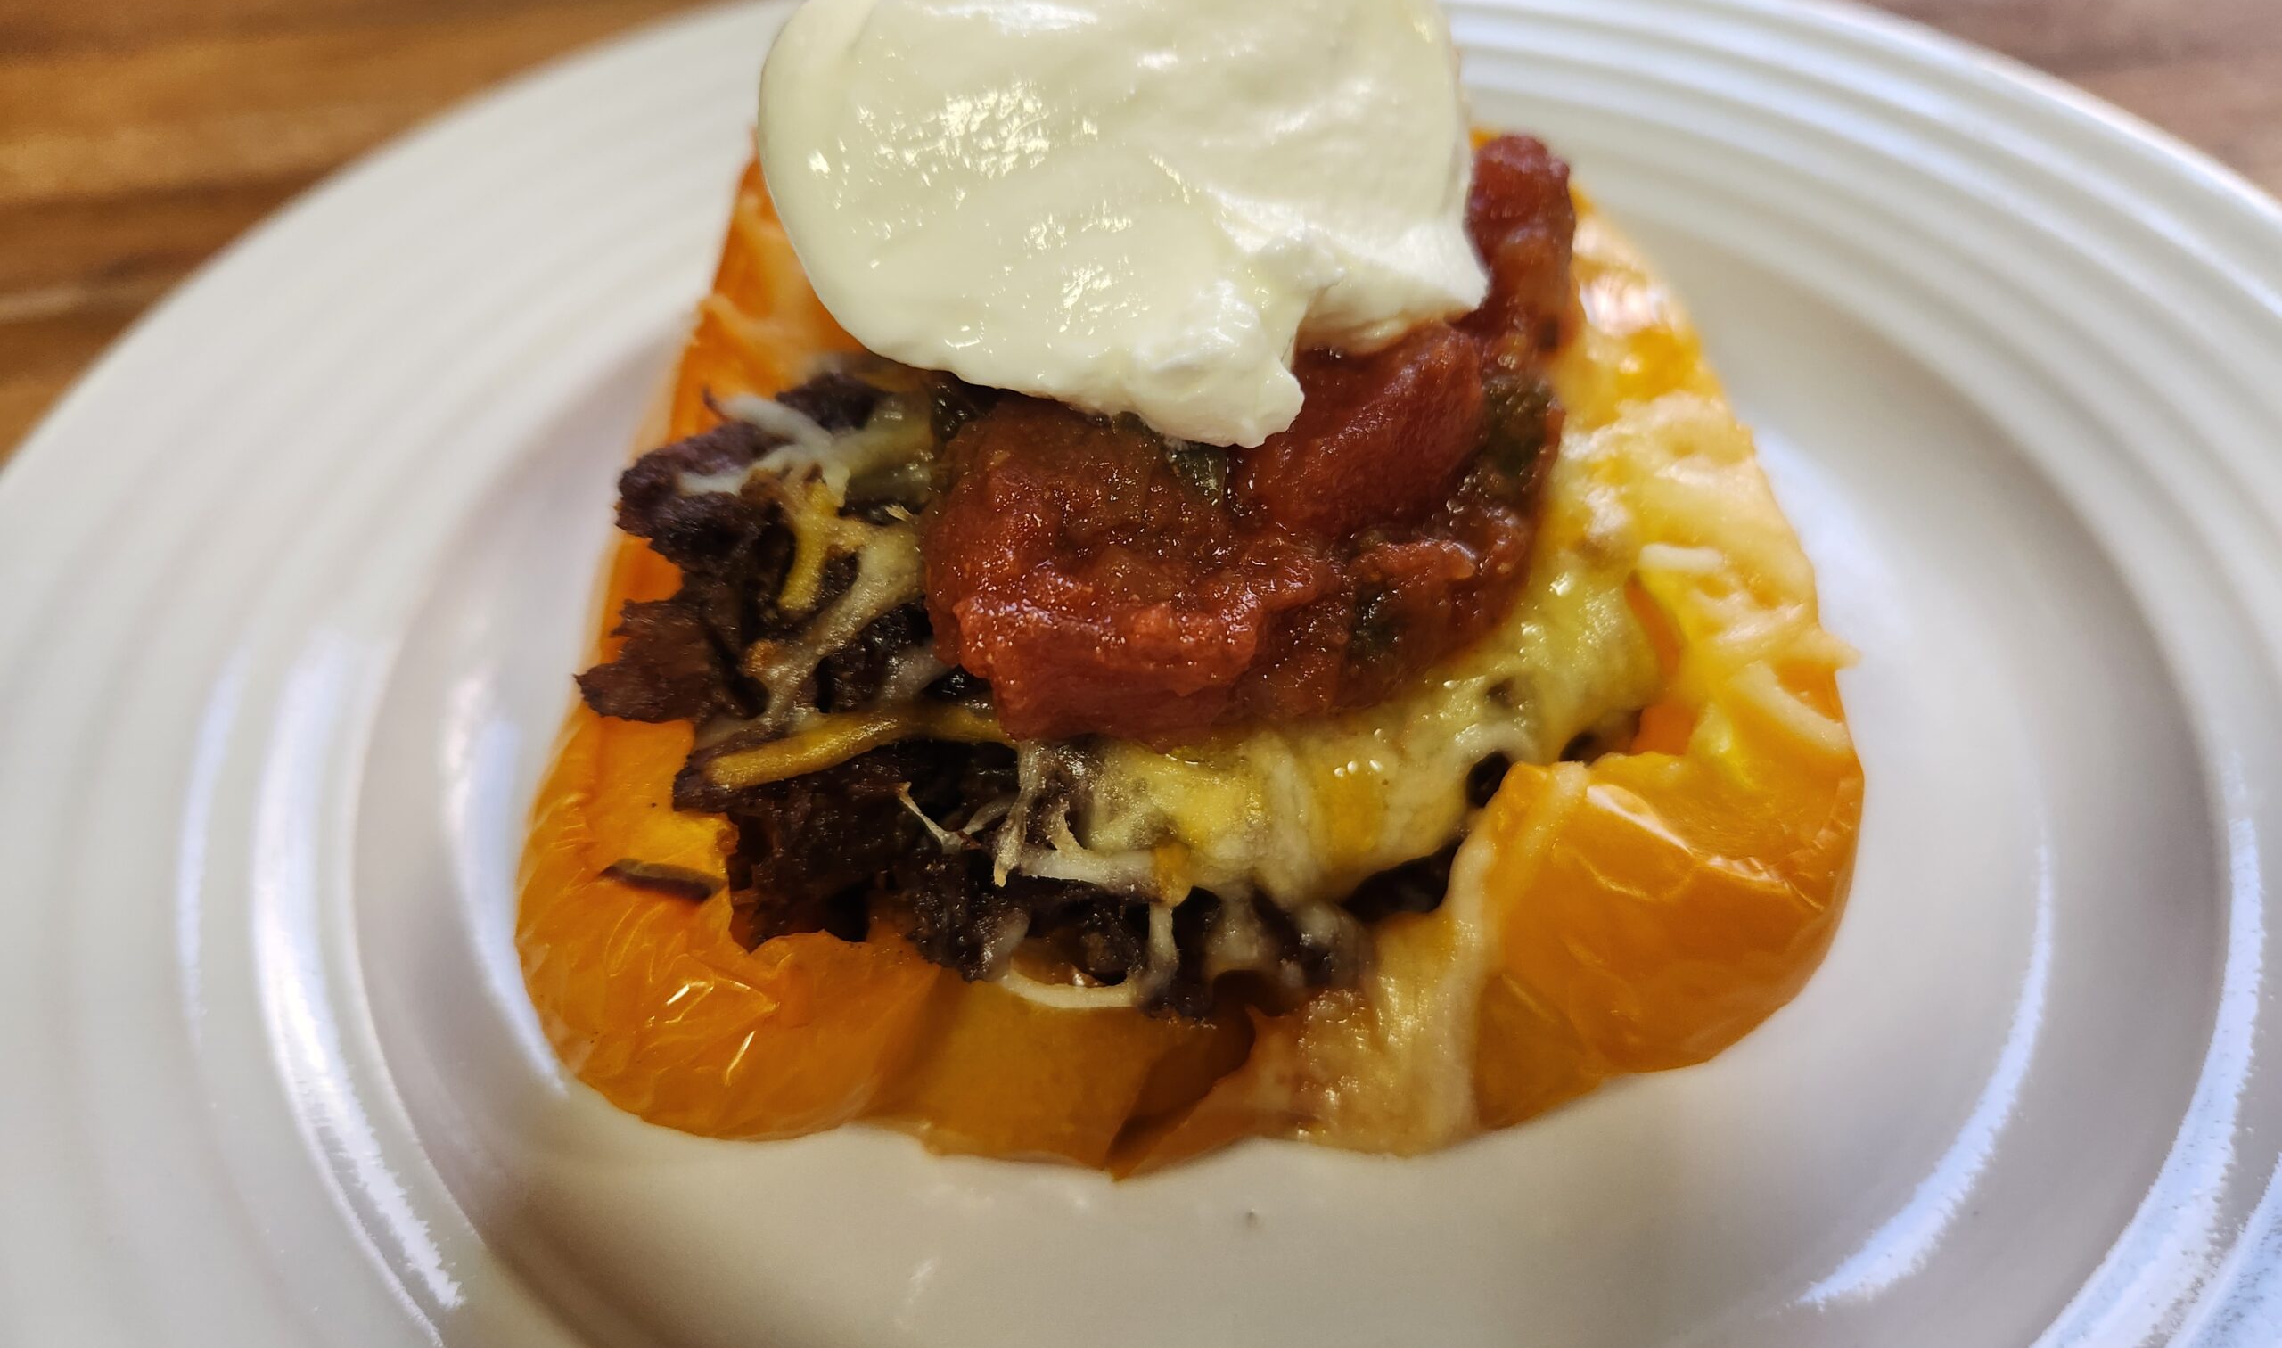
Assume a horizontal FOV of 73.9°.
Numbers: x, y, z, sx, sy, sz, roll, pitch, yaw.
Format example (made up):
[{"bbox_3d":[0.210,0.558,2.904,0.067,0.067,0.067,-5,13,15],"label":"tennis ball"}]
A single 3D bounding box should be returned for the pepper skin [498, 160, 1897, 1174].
[{"bbox_3d":[0.003,-0.007,0.131,0.095,0.039,0.097,-3,47,1],"label":"pepper skin"}]

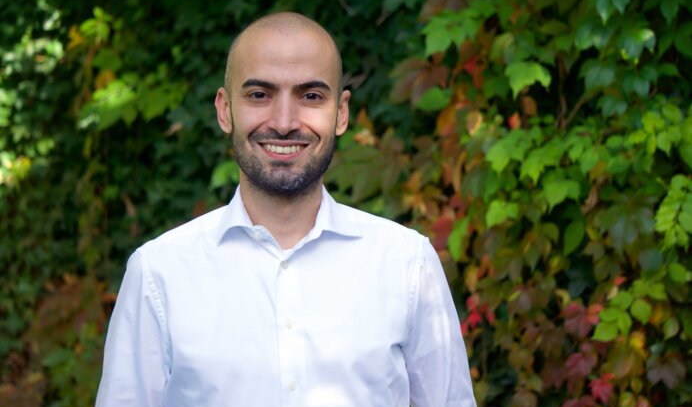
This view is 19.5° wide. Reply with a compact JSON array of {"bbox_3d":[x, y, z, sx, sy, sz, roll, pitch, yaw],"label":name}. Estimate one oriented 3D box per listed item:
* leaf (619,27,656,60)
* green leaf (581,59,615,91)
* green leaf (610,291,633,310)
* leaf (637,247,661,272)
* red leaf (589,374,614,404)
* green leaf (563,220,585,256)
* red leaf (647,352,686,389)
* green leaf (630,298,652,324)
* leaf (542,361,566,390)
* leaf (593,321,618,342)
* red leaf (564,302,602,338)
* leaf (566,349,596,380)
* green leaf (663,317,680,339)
[{"bbox_3d":[0.498,-0.274,3.450,0.062,0.055,0.035,0,0,10],"label":"leaf"},{"bbox_3d":[0.411,-0.209,3.300,0.056,0.052,0.017,0,-11,9],"label":"green leaf"},{"bbox_3d":[0.467,0.164,3.420,0.035,0.030,0.022,0,0,10],"label":"green leaf"},{"bbox_3d":[0.486,0.089,3.220,0.038,0.038,0.011,0,-11,9],"label":"leaf"},{"bbox_3d":[0.411,0.298,3.250,0.042,0.048,0.015,0,-11,9],"label":"red leaf"},{"bbox_3d":[0.372,0.056,3.300,0.036,0.059,0.018,0,-11,9],"label":"green leaf"},{"bbox_3d":[0.556,0.290,3.500,0.067,0.066,0.035,0,0,10],"label":"red leaf"},{"bbox_3d":[0.464,0.168,3.170,0.035,0.041,0.012,0,-11,9],"label":"green leaf"},{"bbox_3d":[0.372,0.307,3.600,0.041,0.050,0.028,0,0,10],"label":"leaf"},{"bbox_3d":[0.412,0.203,3.200,0.041,0.032,0.012,0,-11,9],"label":"leaf"},{"bbox_3d":[0.388,0.190,3.300,0.062,0.059,0.019,0,-11,9],"label":"red leaf"},{"bbox_3d":[0.385,0.263,3.300,0.049,0.049,0.015,0,-11,9],"label":"leaf"},{"bbox_3d":[0.511,0.196,3.170,0.028,0.035,0.010,0,-11,9],"label":"green leaf"}]

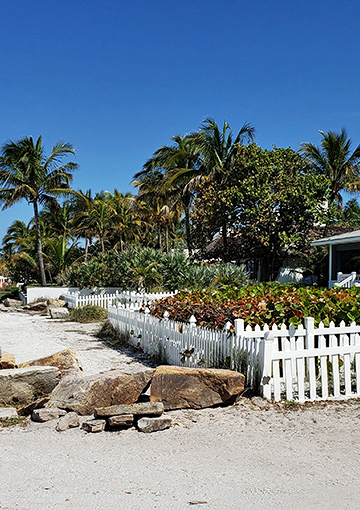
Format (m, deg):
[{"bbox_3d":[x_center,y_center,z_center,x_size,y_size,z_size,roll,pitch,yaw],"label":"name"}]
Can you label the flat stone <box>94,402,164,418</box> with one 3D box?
[{"bbox_3d":[-0.576,1.750,5.741,0.780,0.105,0.250,0,-3,-2],"label":"flat stone"}]

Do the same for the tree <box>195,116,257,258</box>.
[{"bbox_3d":[2.855,-3.134,36.197,5.600,13.000,5.400,0,-3,0],"label":"tree"}]

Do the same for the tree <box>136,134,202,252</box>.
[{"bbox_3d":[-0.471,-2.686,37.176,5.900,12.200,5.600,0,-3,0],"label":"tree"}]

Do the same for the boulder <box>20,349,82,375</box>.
[{"bbox_3d":[-1.930,1.697,7.525,0.880,0.520,0.700,0,-3,0],"label":"boulder"}]

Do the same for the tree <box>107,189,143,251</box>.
[{"bbox_3d":[-5.089,-1.047,46.106,4.000,9.800,4.000,0,-3,0],"label":"tree"}]

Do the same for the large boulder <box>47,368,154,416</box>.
[{"bbox_3d":[-1.020,1.695,6.474,1.300,0.460,0.850,0,-3,-8],"label":"large boulder"}]

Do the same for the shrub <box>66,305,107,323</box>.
[{"bbox_3d":[-3.680,2.281,20.211,1.600,0.660,1.400,0,-3,0],"label":"shrub"}]

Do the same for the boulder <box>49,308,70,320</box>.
[{"bbox_3d":[-4.955,2.415,20.907,0.820,0.420,0.600,0,-3,0],"label":"boulder"}]

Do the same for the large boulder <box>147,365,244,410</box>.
[{"bbox_3d":[0.220,1.700,6.573,1.150,0.460,0.700,0,-3,0],"label":"large boulder"}]

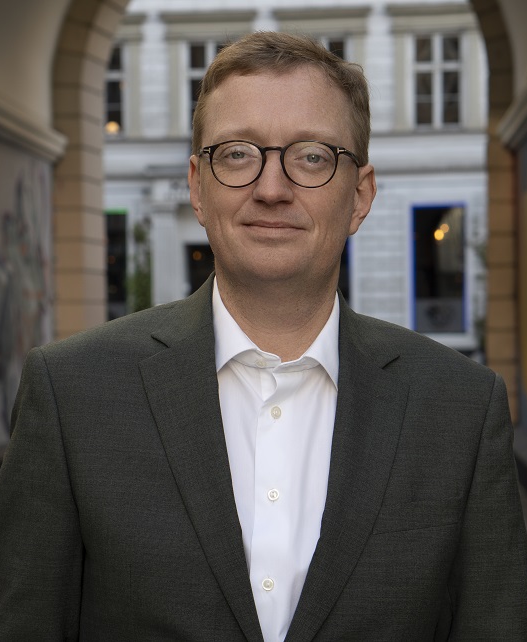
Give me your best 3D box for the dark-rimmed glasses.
[{"bbox_3d":[0.014,-0.141,1.910,0.147,0.048,0.143,0,-2,3],"label":"dark-rimmed glasses"}]

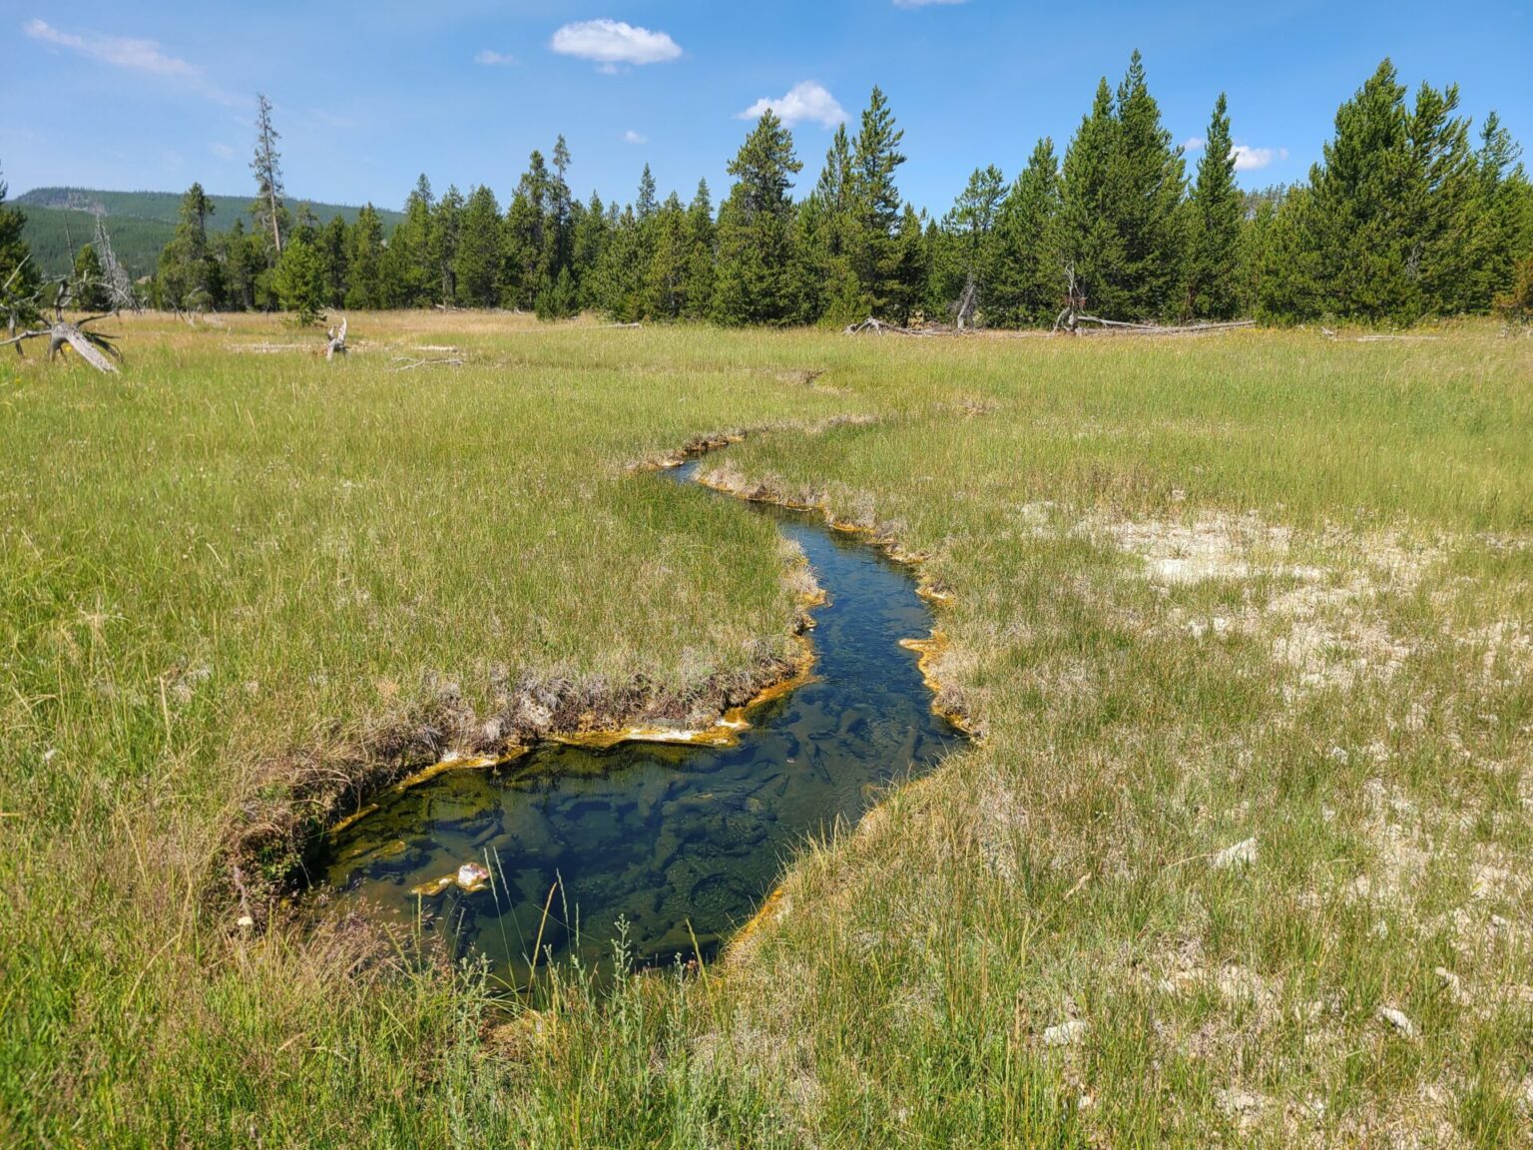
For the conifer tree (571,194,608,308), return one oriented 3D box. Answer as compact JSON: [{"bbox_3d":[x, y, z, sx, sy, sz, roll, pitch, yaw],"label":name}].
[{"bbox_3d":[-11.046,-20.213,71.997,2.468,7.068,2.468,-2,14,-8],"label":"conifer tree"}]

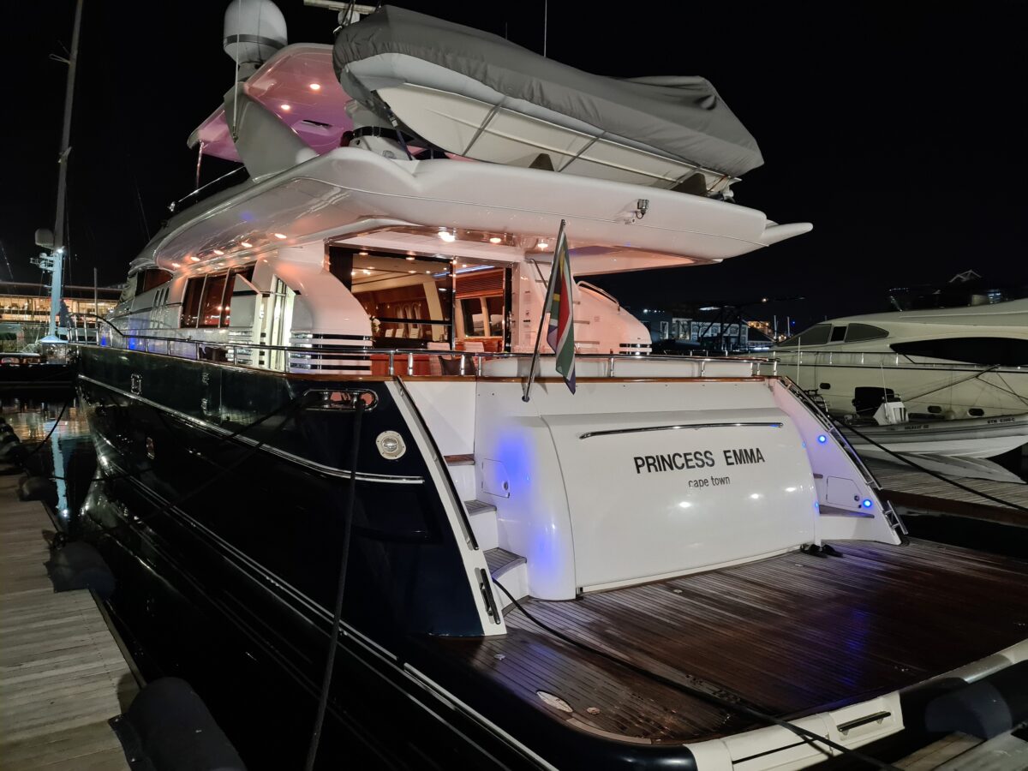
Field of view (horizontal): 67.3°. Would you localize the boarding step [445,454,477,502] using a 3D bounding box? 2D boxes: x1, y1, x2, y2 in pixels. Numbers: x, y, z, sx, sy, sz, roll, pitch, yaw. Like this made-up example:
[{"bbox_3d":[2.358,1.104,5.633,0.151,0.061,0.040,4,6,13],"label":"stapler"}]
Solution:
[{"bbox_3d":[-0.621,0.794,6.421,0.620,0.325,0.420,0,1,-35],"label":"boarding step"}]

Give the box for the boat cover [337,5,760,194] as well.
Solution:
[{"bbox_3d":[0.396,-2.820,7.823,4.550,1.350,1.900,0,1,-35],"label":"boat cover"}]

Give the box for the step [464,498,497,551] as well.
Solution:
[{"bbox_3d":[-0.439,1.127,6.093,0.600,0.335,0.430,0,1,-35],"label":"step"}]

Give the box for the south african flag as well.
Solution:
[{"bbox_3d":[0.369,-0.611,6.162,0.220,1.320,0.380,0,1,-35],"label":"south african flag"}]

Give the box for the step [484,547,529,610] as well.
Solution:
[{"bbox_3d":[-0.181,1.433,5.702,0.610,0.280,0.630,0,1,-35],"label":"step"}]

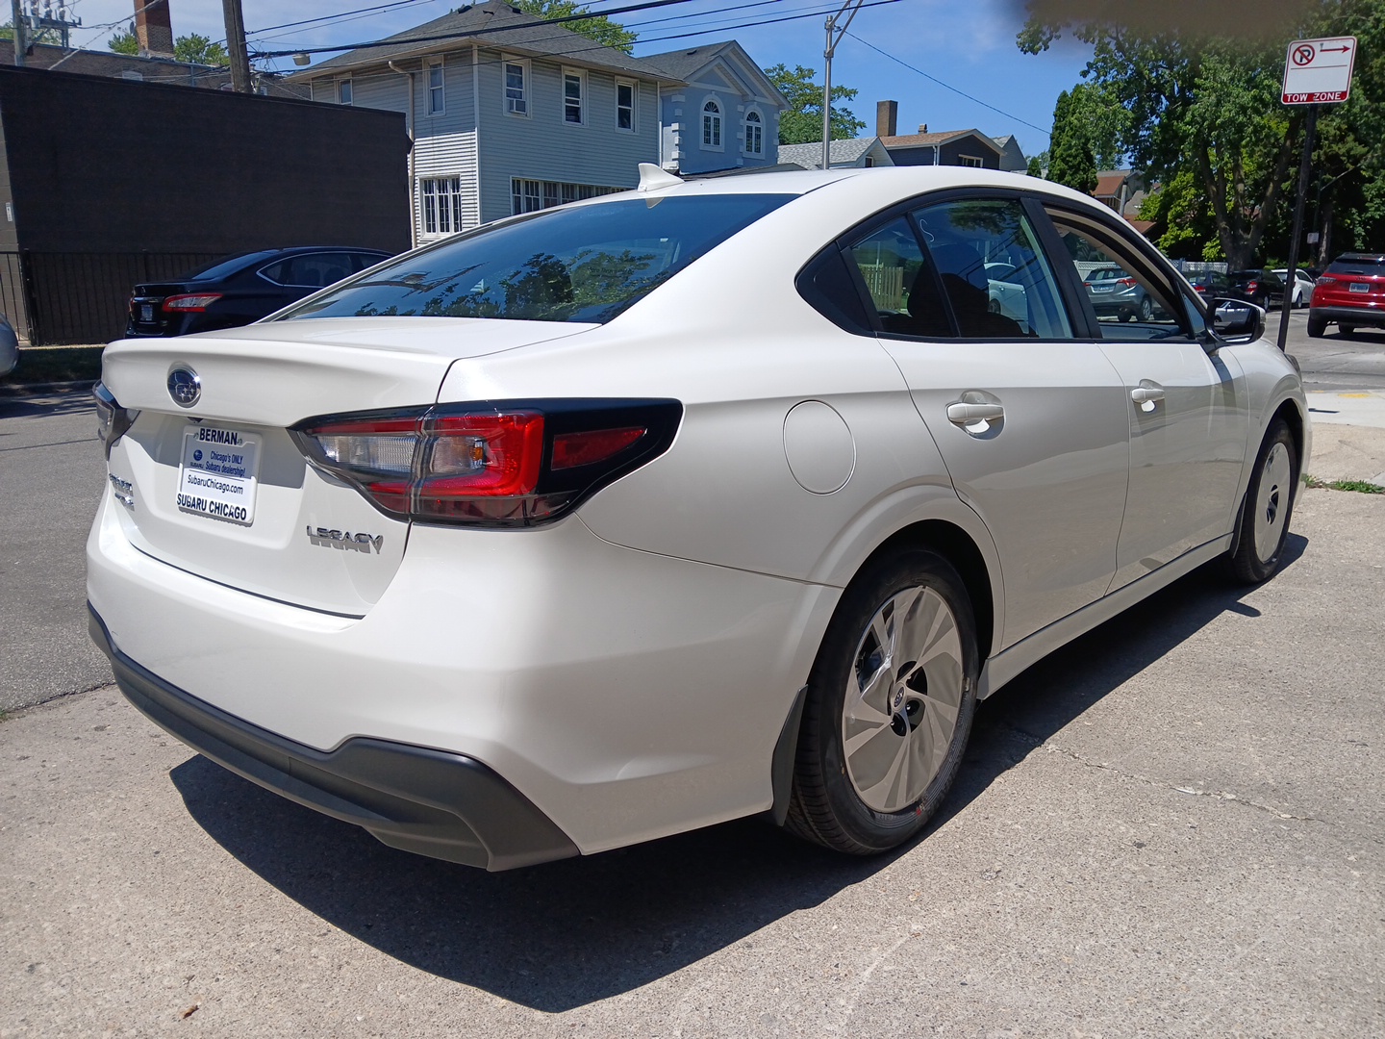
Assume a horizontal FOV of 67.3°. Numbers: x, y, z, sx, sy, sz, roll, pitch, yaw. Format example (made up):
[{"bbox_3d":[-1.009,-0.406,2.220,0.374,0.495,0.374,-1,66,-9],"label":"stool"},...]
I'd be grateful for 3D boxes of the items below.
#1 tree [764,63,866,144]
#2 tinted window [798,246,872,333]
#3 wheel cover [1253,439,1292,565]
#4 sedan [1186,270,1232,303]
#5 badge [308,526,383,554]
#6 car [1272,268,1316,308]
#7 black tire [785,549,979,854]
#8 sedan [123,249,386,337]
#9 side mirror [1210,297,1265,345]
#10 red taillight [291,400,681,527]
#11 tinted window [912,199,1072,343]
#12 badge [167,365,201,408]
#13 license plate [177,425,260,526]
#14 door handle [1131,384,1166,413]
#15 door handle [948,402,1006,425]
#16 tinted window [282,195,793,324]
[{"bbox_3d":[5.330,-17.100,52.000,7.000,11.000,7.000,13,18,40],"label":"tree"},{"bbox_3d":[0.248,-0.434,1.938,0.190,0.175,0.035,-13,-3,-42],"label":"tinted window"},{"bbox_3d":[2.324,-0.063,4.163,0.060,0.475,0.475,8,15,42],"label":"wheel cover"},{"bbox_3d":[17.104,-7.676,35.069,1.820,1.460,4.700,13,18,40],"label":"sedan"},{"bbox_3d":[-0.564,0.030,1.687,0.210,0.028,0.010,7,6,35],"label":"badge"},{"bbox_3d":[24.610,-9.607,43.223,1.820,1.500,4.600,13,18,40],"label":"car"},{"bbox_3d":[0.383,0.362,2.260,0.225,0.670,0.676,8,15,42],"label":"black tire"},{"bbox_3d":[-3.755,-2.268,11.688,1.770,1.490,4.620,12,17,43],"label":"sedan"},{"bbox_3d":[1.688,-0.619,3.240,0.125,0.152,0.180,-11,16,-42],"label":"side mirror"},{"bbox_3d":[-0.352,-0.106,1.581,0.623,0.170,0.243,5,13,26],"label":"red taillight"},{"bbox_3d":[0.738,-0.606,2.502,0.045,0.355,0.590,-17,-5,44],"label":"tinted window"},{"bbox_3d":[-0.904,-0.237,1.856,0.138,0.076,0.018,10,23,42],"label":"badge"},{"bbox_3d":[-0.897,-0.089,1.966,0.310,0.163,0.015,8,2,42],"label":"license plate"},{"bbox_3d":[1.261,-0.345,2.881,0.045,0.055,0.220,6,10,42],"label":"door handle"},{"bbox_3d":[0.585,-0.219,2.154,0.045,0.044,0.220,6,10,42],"label":"door handle"},{"bbox_3d":[-0.373,-0.623,2.452,1.230,0.100,0.820,8,35,42],"label":"tinted window"}]

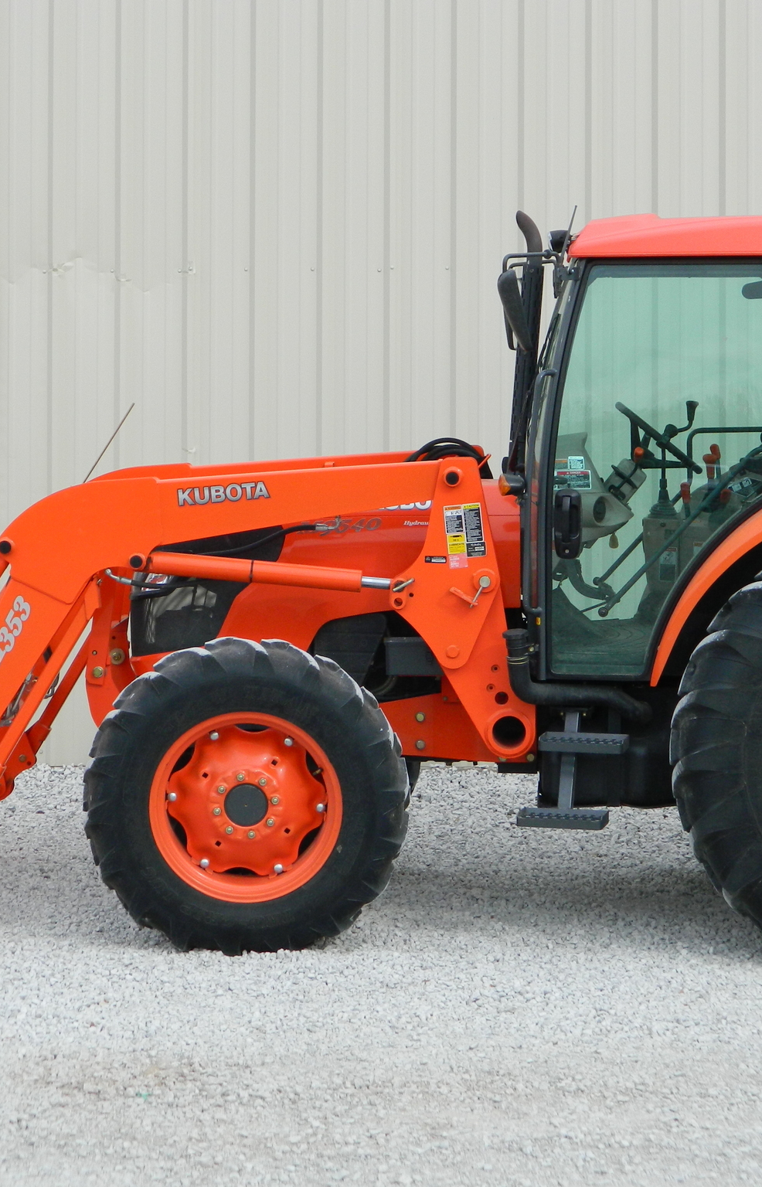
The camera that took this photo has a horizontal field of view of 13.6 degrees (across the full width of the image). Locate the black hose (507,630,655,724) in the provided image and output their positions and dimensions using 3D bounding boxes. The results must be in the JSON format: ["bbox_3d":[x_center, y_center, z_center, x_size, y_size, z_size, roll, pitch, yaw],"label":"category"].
[{"bbox_3d":[0.681,0.292,11.130,0.500,0.330,0.170,0,4,4],"label":"black hose"}]

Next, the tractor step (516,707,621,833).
[{"bbox_3d":[0.668,0.608,11.134,0.380,0.410,0.250,1,5,9],"label":"tractor step"}]

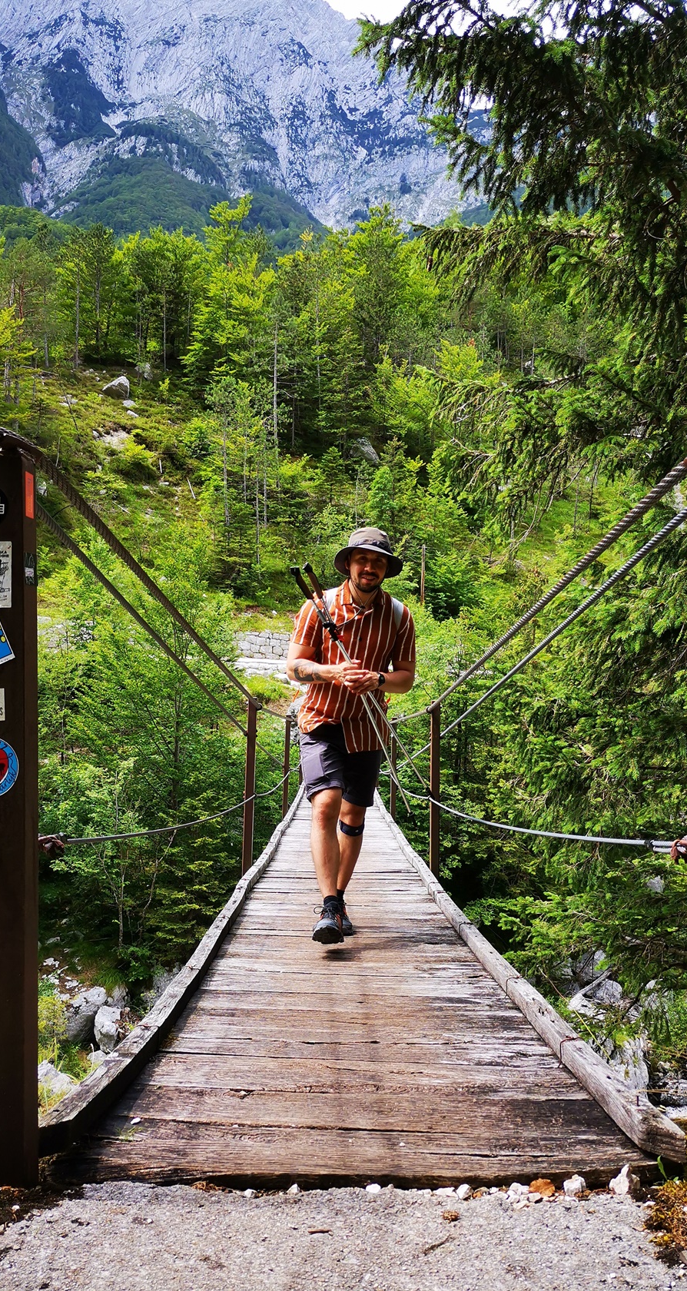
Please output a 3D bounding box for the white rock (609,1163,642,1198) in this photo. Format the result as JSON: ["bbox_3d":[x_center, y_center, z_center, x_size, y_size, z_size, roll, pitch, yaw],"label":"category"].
[{"bbox_3d":[0.462,0.876,1.653,0.052,0.046,0.043,0,-1,0],"label":"white rock"}]

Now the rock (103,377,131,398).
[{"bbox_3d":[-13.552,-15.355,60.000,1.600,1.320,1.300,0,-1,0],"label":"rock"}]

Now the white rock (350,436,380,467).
[{"bbox_3d":[1.077,-9.615,50.000,1.450,1.500,1.300,0,-1,0],"label":"white rock"}]

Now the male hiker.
[{"bbox_3d":[0.032,0.374,4.178,0.530,1.713,0.594,0,-1,-5],"label":"male hiker"}]

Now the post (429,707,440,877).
[{"bbox_3d":[0.591,0.940,6.514,0.059,1.129,0.059,0,-1,0],"label":"post"}]

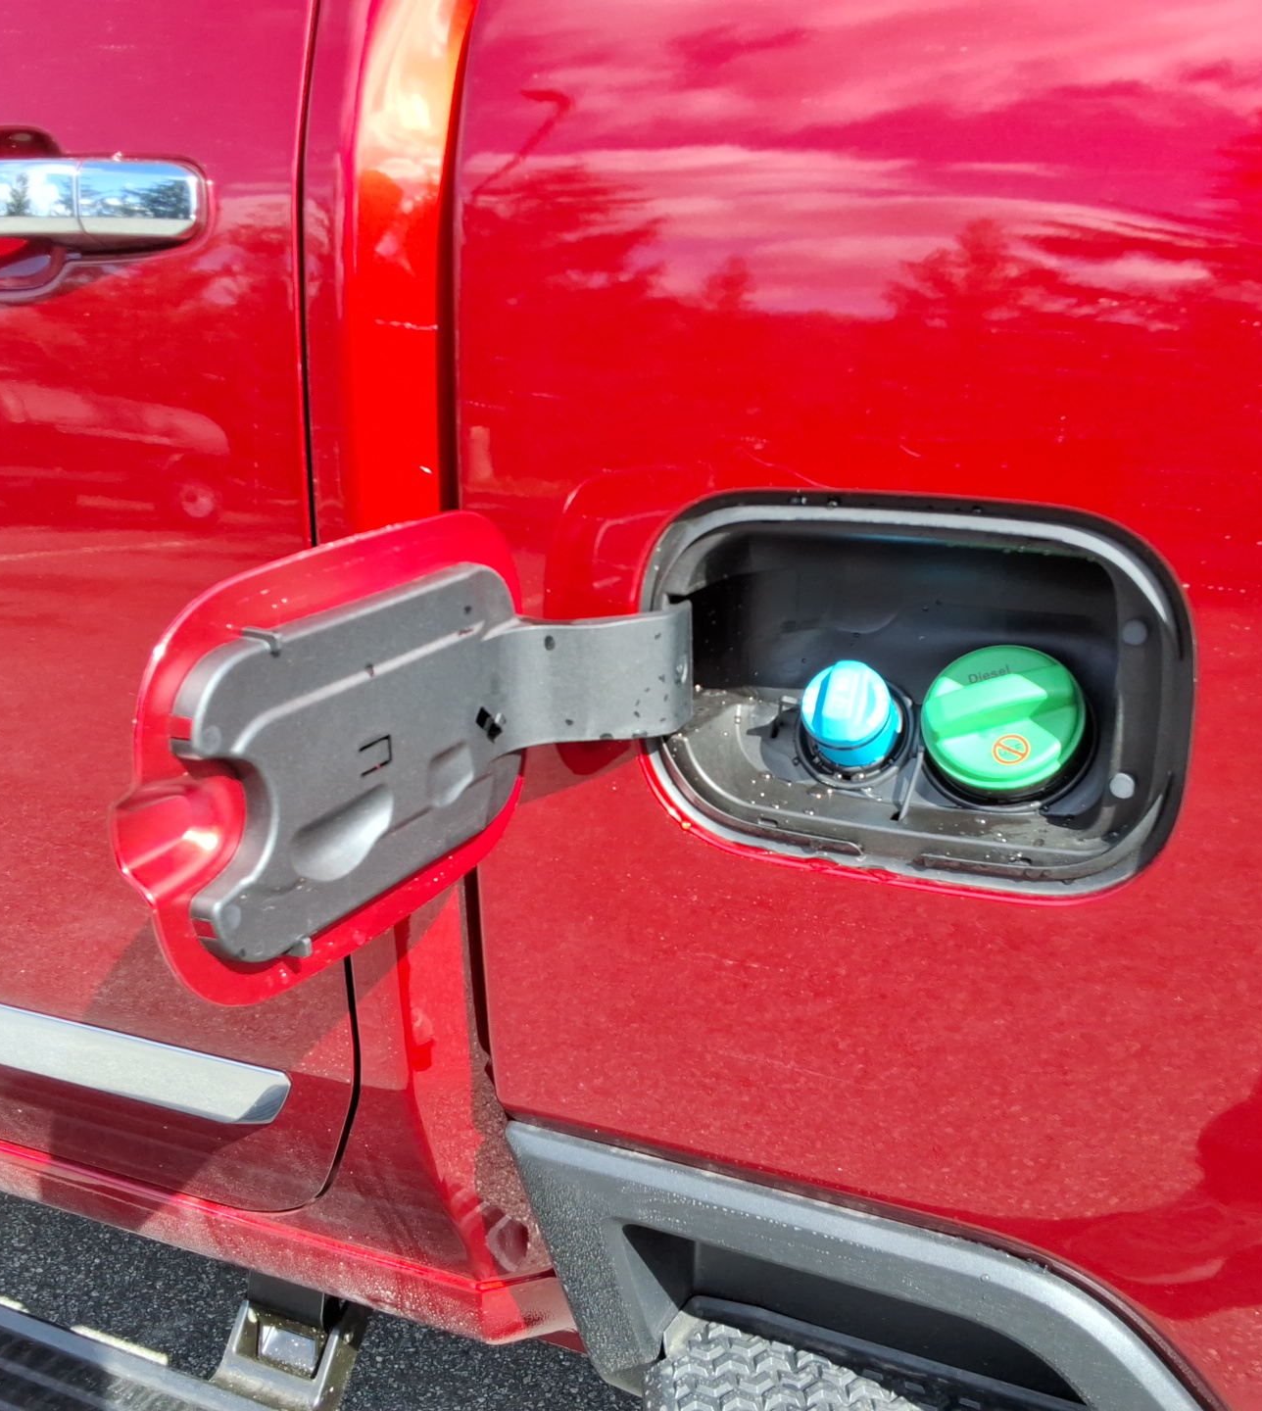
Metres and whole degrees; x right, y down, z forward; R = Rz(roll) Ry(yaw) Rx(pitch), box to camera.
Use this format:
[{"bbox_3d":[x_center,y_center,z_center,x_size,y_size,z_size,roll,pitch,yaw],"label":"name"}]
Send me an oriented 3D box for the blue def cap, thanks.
[{"bbox_3d":[0.112,0.006,0.765,0.046,0.046,0.035,7,-21,23],"label":"blue def cap"}]

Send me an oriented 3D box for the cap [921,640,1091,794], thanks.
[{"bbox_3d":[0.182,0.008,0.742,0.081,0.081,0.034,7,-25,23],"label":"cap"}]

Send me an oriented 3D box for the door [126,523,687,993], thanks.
[{"bbox_3d":[-0.083,0.016,0.654,0.082,0.185,0.297,9,22,29],"label":"door"}]

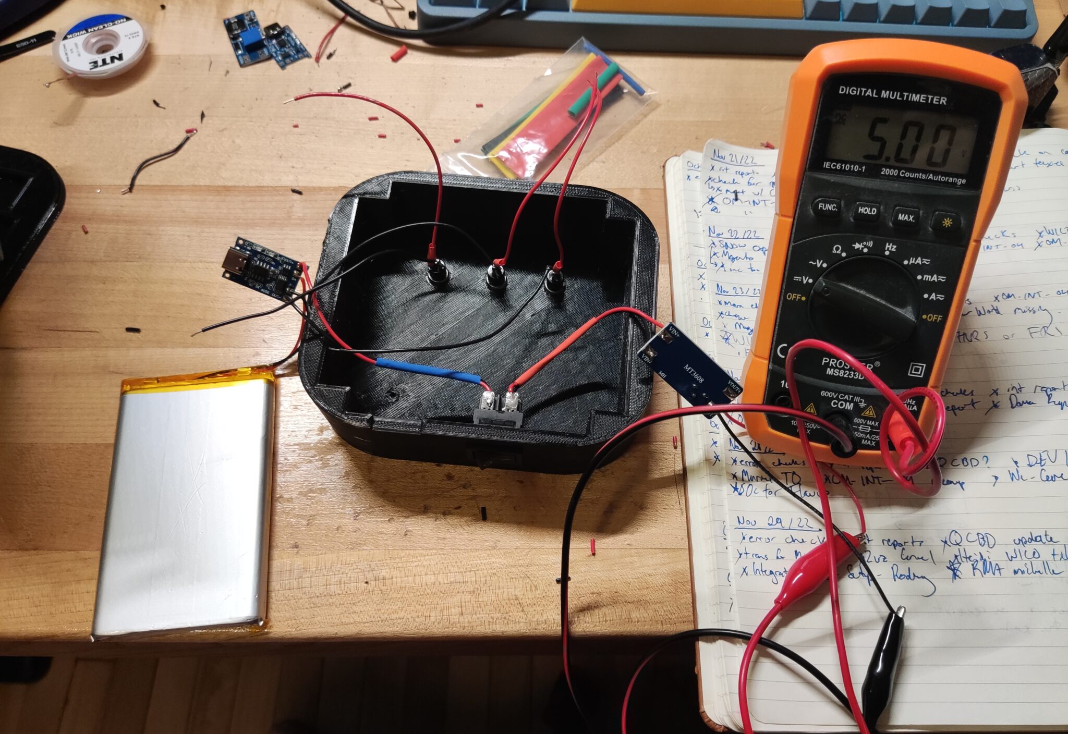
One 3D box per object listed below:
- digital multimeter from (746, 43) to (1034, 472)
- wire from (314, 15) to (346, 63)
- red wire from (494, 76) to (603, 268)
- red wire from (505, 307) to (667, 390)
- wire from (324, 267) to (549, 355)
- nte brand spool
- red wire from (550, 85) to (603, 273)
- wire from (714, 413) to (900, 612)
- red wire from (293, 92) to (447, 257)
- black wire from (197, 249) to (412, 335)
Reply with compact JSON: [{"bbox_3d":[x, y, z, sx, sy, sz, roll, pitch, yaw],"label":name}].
[{"bbox_3d":[0.121,-0.039,0.284,0.074,0.047,0.147,10,102,12],"label":"digital multimeter"},{"bbox_3d":[-0.109,-0.176,0.411,0.005,0.006,0.034,20,69,7],"label":"wire"},{"bbox_3d":[0.013,-0.079,0.325,0.024,0.038,0.081,26,70,10],"label":"red wire"},{"bbox_3d":[0.018,-0.008,0.301,0.059,0.045,0.016,-8,68,-4],"label":"red wire"},{"bbox_3d":[-0.030,-0.018,0.305,0.099,0.027,0.019,-29,68,-14],"label":"wire"},{"bbox_3d":[-0.225,-0.166,0.406,0.047,0.012,0.047,0,64,-1],"label":"nte brand spool"},{"bbox_3d":[0.017,-0.075,0.306,0.008,0.075,0.039,23,66,10],"label":"red wire"},{"bbox_3d":[0.102,0.052,0.282,0.011,0.028,0.094,-42,74,-15],"label":"wire"},{"bbox_3d":[-0.063,-0.082,0.312,0.060,0.065,0.024,27,67,12],"label":"red wire"},{"bbox_3d":[-0.083,-0.027,0.302,0.096,0.038,0.012,-36,70,-17],"label":"black wire"}]

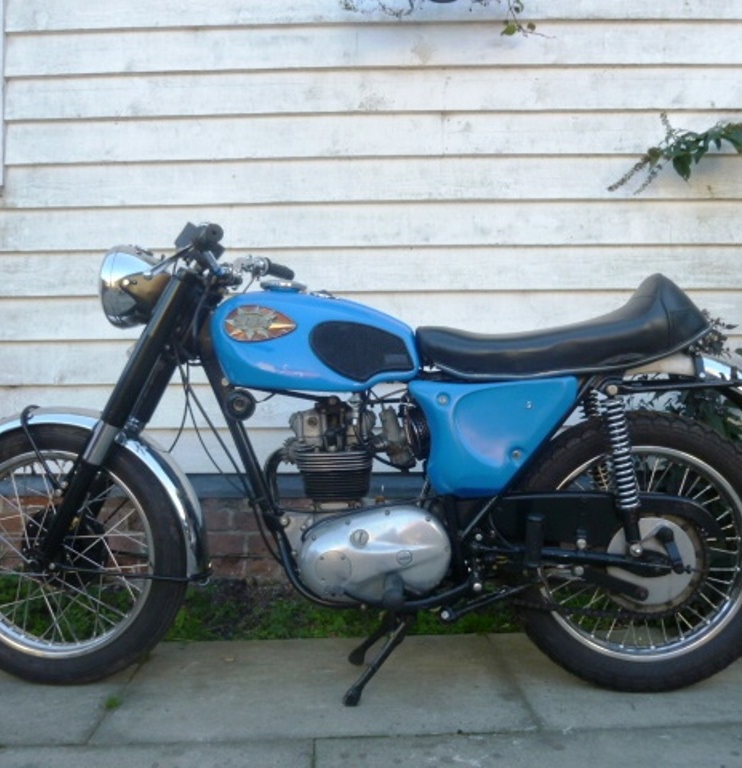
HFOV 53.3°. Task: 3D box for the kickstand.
[{"bbox_3d":[0.018,0.603,1.730,0.160,0.205,0.280,0,-1,3],"label":"kickstand"}]

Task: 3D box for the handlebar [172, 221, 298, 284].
[{"bbox_3d":[-0.318,-0.272,1.733,0.155,0.095,0.700,0,-1,5],"label":"handlebar"}]

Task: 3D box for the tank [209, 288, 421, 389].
[{"bbox_3d":[-0.120,-0.108,1.727,0.475,0.245,0.260,0,-1,3],"label":"tank"}]

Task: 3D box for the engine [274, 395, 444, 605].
[{"bbox_3d":[-0.024,0.255,1.722,0.390,0.475,0.290,0,-1,3],"label":"engine"}]

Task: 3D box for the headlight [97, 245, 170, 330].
[{"bbox_3d":[-0.550,-0.229,1.745,0.185,0.197,0.190,0,-1,5],"label":"headlight"}]

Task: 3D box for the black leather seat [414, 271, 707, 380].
[{"bbox_3d":[0.428,-0.130,1.703,0.665,0.235,0.250,0,-1,3],"label":"black leather seat"}]

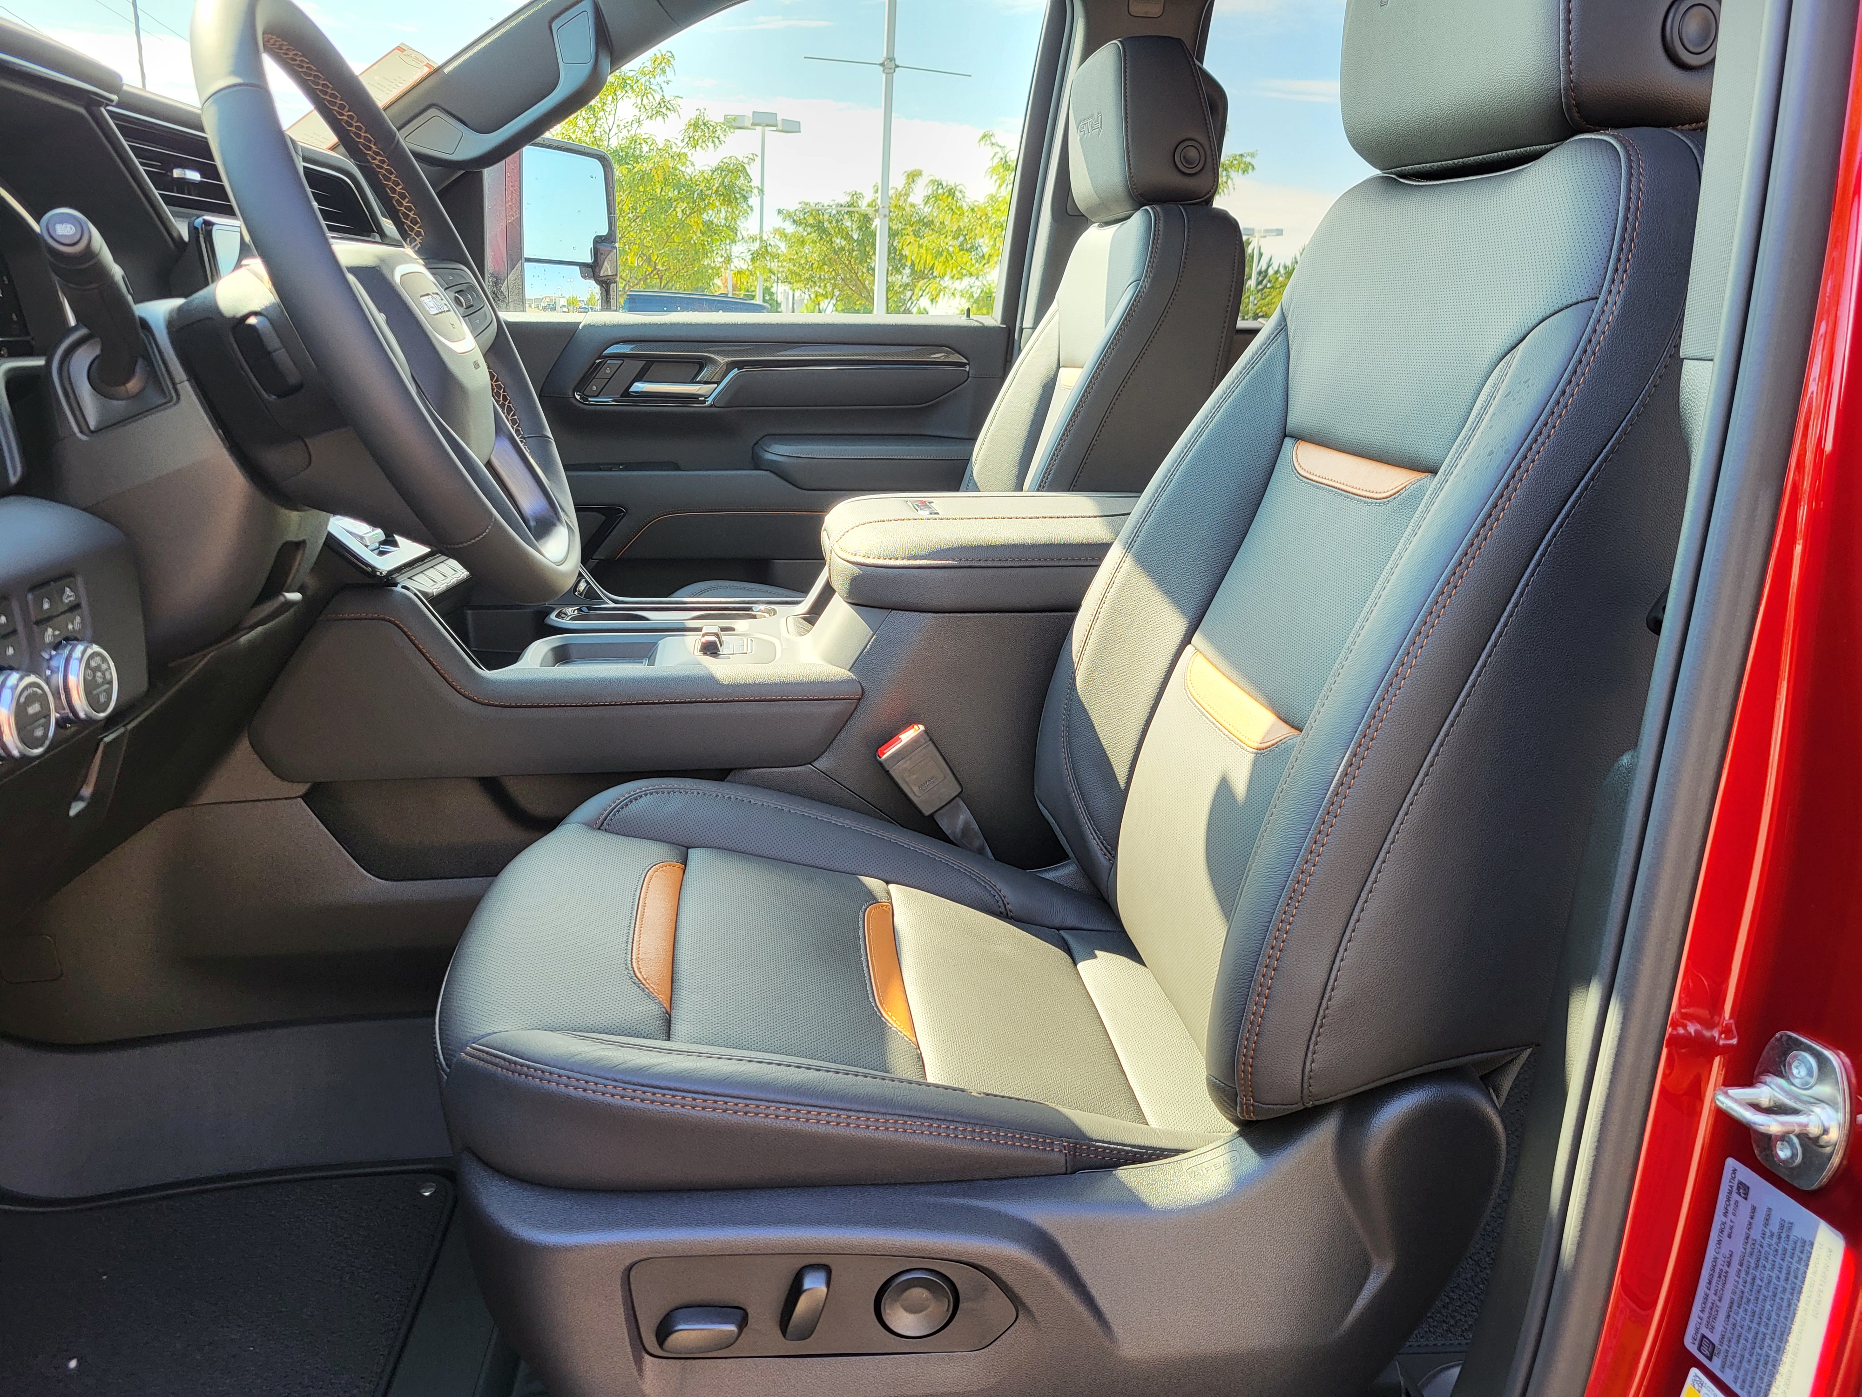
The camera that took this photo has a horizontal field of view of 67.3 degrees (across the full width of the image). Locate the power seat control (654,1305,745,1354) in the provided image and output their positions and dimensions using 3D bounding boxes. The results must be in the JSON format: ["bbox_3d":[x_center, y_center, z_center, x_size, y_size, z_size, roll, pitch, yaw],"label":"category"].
[{"bbox_3d":[-0.127,0.348,0.770,0.051,0.018,0.019,0,16,-8],"label":"power seat control"}]

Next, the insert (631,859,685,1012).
[{"bbox_3d":[-0.193,0.168,0.995,0.035,0.015,0.225,4,15,-9],"label":"insert"}]

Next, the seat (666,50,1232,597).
[{"bbox_3d":[-0.020,-0.316,1.838,0.840,1.030,0.550,0,16,-8],"label":"seat"}]

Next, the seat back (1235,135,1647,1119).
[{"bbox_3d":[0.290,-0.073,0.989,0.235,0.640,0.520,19,13,-13],"label":"seat back"}]

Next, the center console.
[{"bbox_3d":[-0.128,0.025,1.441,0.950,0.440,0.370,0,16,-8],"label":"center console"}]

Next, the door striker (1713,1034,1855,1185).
[{"bbox_3d":[0.365,0.176,0.598,0.038,0.062,0.043,-3,16,-16],"label":"door striker"}]

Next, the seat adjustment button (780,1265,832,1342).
[{"bbox_3d":[-0.070,0.335,0.774,0.017,0.039,0.019,19,13,-13],"label":"seat adjustment button"}]

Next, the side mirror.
[{"bbox_3d":[-0.679,-0.773,2.414,0.150,0.370,0.270,8,17,20],"label":"side mirror"}]

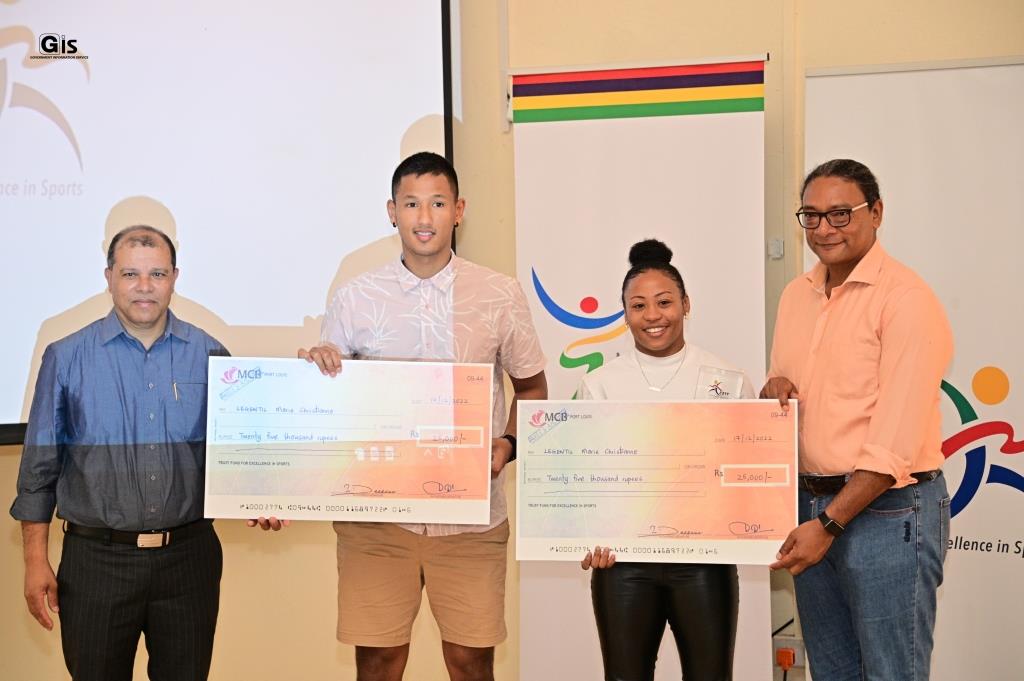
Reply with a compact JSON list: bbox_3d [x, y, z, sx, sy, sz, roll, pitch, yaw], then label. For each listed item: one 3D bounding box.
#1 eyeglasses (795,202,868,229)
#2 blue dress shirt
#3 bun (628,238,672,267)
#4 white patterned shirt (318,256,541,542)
[{"bbox_3d":[0.738,-0.287,5.939,0.140,0.044,0.140,-2,11,31],"label":"eyeglasses"},{"bbox_3d":[-0.912,0.194,6.270,0.570,0.550,0.320,-1,1,-16],"label":"blue dress shirt"},{"bbox_3d":[0.340,-0.216,6.420,0.107,0.072,0.100,0,1,0],"label":"bun"},{"bbox_3d":[-0.188,0.131,6.330,0.540,0.680,0.300,0,1,-2],"label":"white patterned shirt"}]

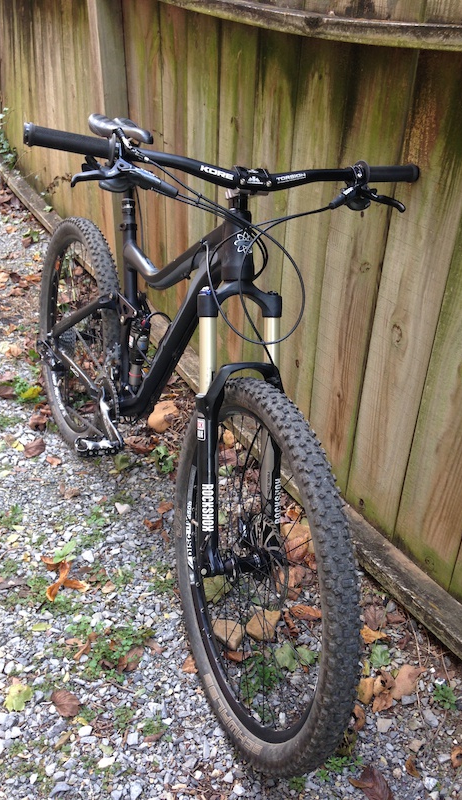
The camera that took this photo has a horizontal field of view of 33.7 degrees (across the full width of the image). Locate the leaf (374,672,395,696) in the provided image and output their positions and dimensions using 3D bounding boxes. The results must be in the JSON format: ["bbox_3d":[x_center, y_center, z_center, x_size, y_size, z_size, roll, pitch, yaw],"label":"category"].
[{"bbox_3d":[0.332,0.628,1.694,0.055,0.018,0.054,-7,31,-19],"label":"leaf"}]

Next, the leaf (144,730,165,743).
[{"bbox_3d":[-0.154,0.683,1.541,0.045,0.014,0.020,-10,32,-24],"label":"leaf"}]

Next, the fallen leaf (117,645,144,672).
[{"bbox_3d":[-0.216,0.557,1.644,0.042,0.020,0.068,17,32,25],"label":"fallen leaf"}]

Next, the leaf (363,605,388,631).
[{"bbox_3d":[0.337,0.506,1.776,0.056,0.020,0.064,9,29,13],"label":"leaf"}]

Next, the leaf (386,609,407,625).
[{"bbox_3d":[0.405,0.536,1.872,0.049,0.012,0.028,3,29,-1],"label":"leaf"}]

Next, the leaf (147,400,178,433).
[{"bbox_3d":[-0.228,0.055,2.587,0.098,0.045,0.152,7,31,12],"label":"leaf"}]

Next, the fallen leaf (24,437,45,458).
[{"bbox_3d":[-0.629,0.155,2.443,0.059,0.020,0.083,26,39,38],"label":"fallen leaf"}]

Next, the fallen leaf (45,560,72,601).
[{"bbox_3d":[-0.416,0.435,1.845,0.042,0.030,0.115,8,29,10],"label":"fallen leaf"}]

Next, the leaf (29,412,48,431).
[{"bbox_3d":[-0.649,0.077,2.572,0.064,0.030,0.059,5,30,7],"label":"leaf"}]

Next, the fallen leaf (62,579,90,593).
[{"bbox_3d":[-0.390,0.462,1.903,0.072,0.018,0.025,9,30,9],"label":"fallen leaf"}]

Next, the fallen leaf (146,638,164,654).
[{"bbox_3d":[-0.169,0.543,1.680,0.046,0.013,0.027,25,36,36],"label":"fallen leaf"}]

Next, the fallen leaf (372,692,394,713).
[{"bbox_3d":[0.314,0.628,1.584,0.053,0.020,0.030,-16,34,-26],"label":"fallen leaf"}]

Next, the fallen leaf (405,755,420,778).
[{"bbox_3d":[0.360,0.730,1.518,0.023,0.016,0.047,2,29,-4],"label":"fallen leaf"}]

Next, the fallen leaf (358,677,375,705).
[{"bbox_3d":[0.296,0.637,1.676,0.036,0.016,0.066,13,30,15],"label":"fallen leaf"}]

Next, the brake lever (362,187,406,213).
[{"bbox_3d":[0.288,-0.381,1.444,0.098,0.027,0.030,23,25,-14],"label":"brake lever"}]

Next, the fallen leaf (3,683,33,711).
[{"bbox_3d":[-0.445,0.626,1.606,0.052,0.015,0.067,6,29,4],"label":"fallen leaf"}]

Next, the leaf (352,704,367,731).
[{"bbox_3d":[0.261,0.647,1.552,0.030,0.020,0.048,-1,30,-3],"label":"leaf"}]

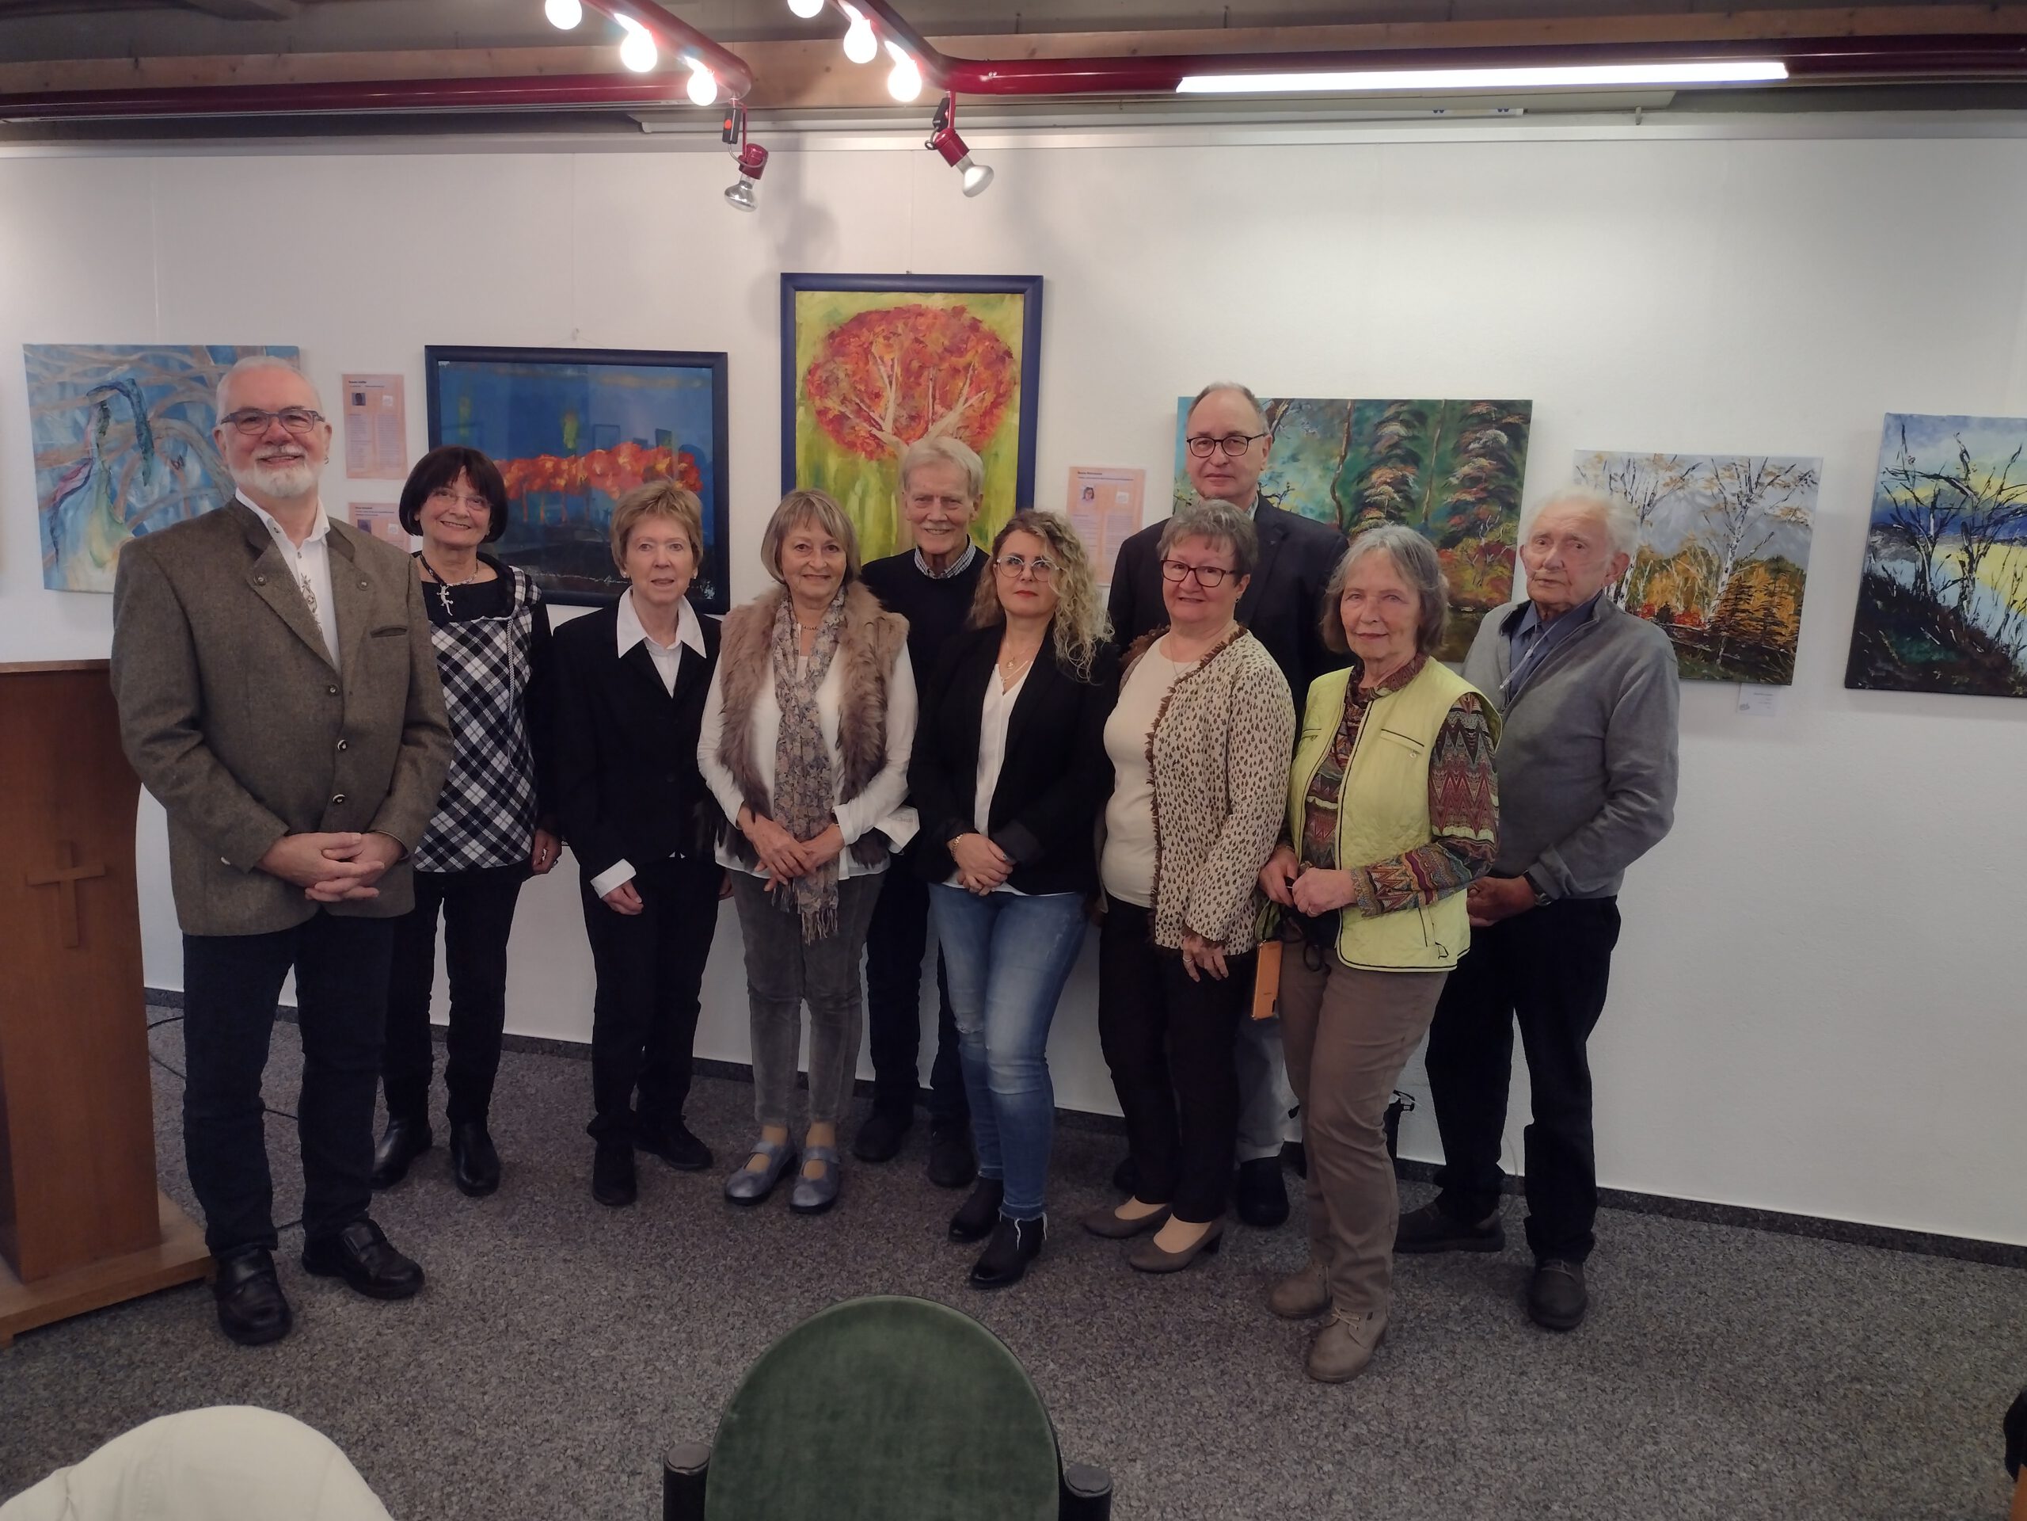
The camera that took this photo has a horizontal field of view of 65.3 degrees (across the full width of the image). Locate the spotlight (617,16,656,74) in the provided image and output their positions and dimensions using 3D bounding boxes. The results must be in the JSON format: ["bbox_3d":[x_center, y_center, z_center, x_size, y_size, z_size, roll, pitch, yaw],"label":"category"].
[{"bbox_3d":[-0.683,-1.304,2.884,0.075,0.110,0.075,5,12,14],"label":"spotlight"}]

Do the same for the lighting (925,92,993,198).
[{"bbox_3d":[-0.115,-1.315,3.380,0.140,0.230,0.100,-1,12,-16],"label":"lighting"}]

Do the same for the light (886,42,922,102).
[{"bbox_3d":[-0.208,-1.307,3.010,0.070,0.110,0.070,2,12,0],"label":"light"}]

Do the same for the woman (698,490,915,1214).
[{"bbox_3d":[-0.475,0.209,3.616,0.480,1.650,0.330,2,11,-1],"label":"woman"}]

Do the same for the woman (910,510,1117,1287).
[{"bbox_3d":[-0.009,0.282,3.388,0.460,1.630,0.360,6,12,18],"label":"woman"}]

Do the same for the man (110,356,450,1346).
[{"bbox_3d":[-1.405,0.172,3.084,0.600,1.870,0.430,-7,15,-39],"label":"man"}]

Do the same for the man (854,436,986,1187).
[{"bbox_3d":[-0.179,0.126,3.765,0.500,1.751,0.330,3,12,6],"label":"man"}]

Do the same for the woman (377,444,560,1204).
[{"bbox_3d":[-1.288,0.139,3.674,0.440,1.710,0.340,-1,12,-16],"label":"woman"}]

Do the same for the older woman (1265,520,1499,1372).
[{"bbox_3d":[0.698,0.368,3.051,0.480,1.629,0.360,12,16,40],"label":"older woman"}]

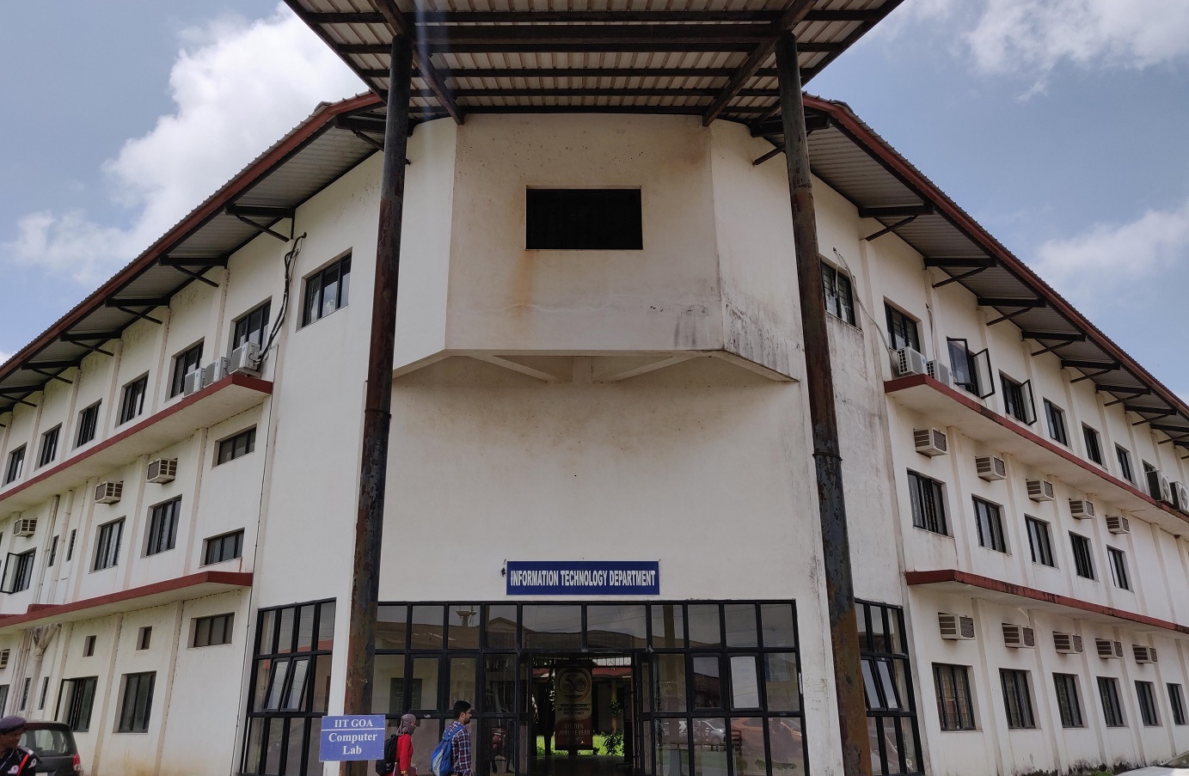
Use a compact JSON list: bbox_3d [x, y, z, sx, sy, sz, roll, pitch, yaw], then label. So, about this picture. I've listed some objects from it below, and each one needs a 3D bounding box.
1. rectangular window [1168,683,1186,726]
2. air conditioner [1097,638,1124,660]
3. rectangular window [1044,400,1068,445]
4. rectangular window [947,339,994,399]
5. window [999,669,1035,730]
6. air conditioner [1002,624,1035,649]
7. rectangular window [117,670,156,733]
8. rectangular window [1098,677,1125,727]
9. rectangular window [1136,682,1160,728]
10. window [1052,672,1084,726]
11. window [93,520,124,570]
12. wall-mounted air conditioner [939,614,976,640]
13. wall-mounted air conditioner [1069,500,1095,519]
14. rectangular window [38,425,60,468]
[{"bbox_3d":[18.708,10.167,27.601,1.736,1.251,0.120,19,-28,-41],"label":"rectangular window"},{"bbox_3d":[13.936,7.063,23.172,0.650,0.445,0.440,19,-28,-41],"label":"air conditioner"},{"bbox_3d":[13.924,1.109,25.942,1.784,1.280,0.160,19,-28,-41],"label":"rectangular window"},{"bbox_3d":[8.598,-0.442,19.551,1.597,1.163,0.472,19,-27,-40],"label":"rectangular window"},{"bbox_3d":[8.534,6.291,17.338,1.530,1.125,0.120,19,-27,-40],"label":"window"},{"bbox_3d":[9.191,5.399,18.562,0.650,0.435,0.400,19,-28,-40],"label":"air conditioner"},{"bbox_3d":[-9.829,6.794,18.528,1.811,1.210,0.160,-18,-27,38],"label":"rectangular window"},{"bbox_3d":[12.625,7.699,21.018,1.530,1.125,0.120,19,-27,-40],"label":"rectangular window"},{"bbox_3d":[14.670,8.403,22.858,1.530,1.125,0.120,19,-27,-40],"label":"rectangular window"},{"bbox_3d":[11.149,7.383,20.246,1.632,1.178,0.150,19,-28,-40],"label":"window"},{"bbox_3d":[-12.350,4.044,21.976,1.878,1.261,0.160,-18,-27,38],"label":"window"},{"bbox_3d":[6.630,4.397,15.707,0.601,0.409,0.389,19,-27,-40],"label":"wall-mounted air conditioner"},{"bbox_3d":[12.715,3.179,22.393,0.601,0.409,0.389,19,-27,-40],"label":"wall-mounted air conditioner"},{"bbox_3d":[-17.494,1.944,27.674,1.900,1.294,0.160,-18,-27,38],"label":"rectangular window"}]

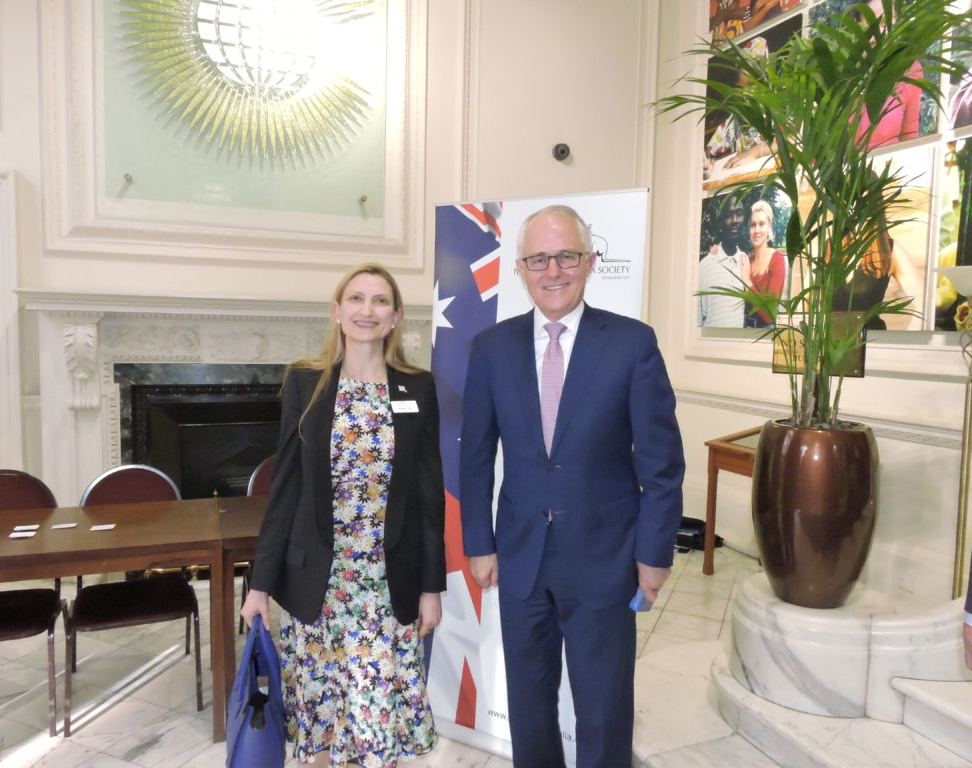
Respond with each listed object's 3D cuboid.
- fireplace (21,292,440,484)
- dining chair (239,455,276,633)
[{"bbox_3d":[-1.452,0.327,4.457,2.491,1.699,0.340,0,4,-19],"label":"fireplace"},{"bbox_3d":[-0.858,0.812,3.333,0.465,0.895,0.575,-1,5,-26],"label":"dining chair"}]

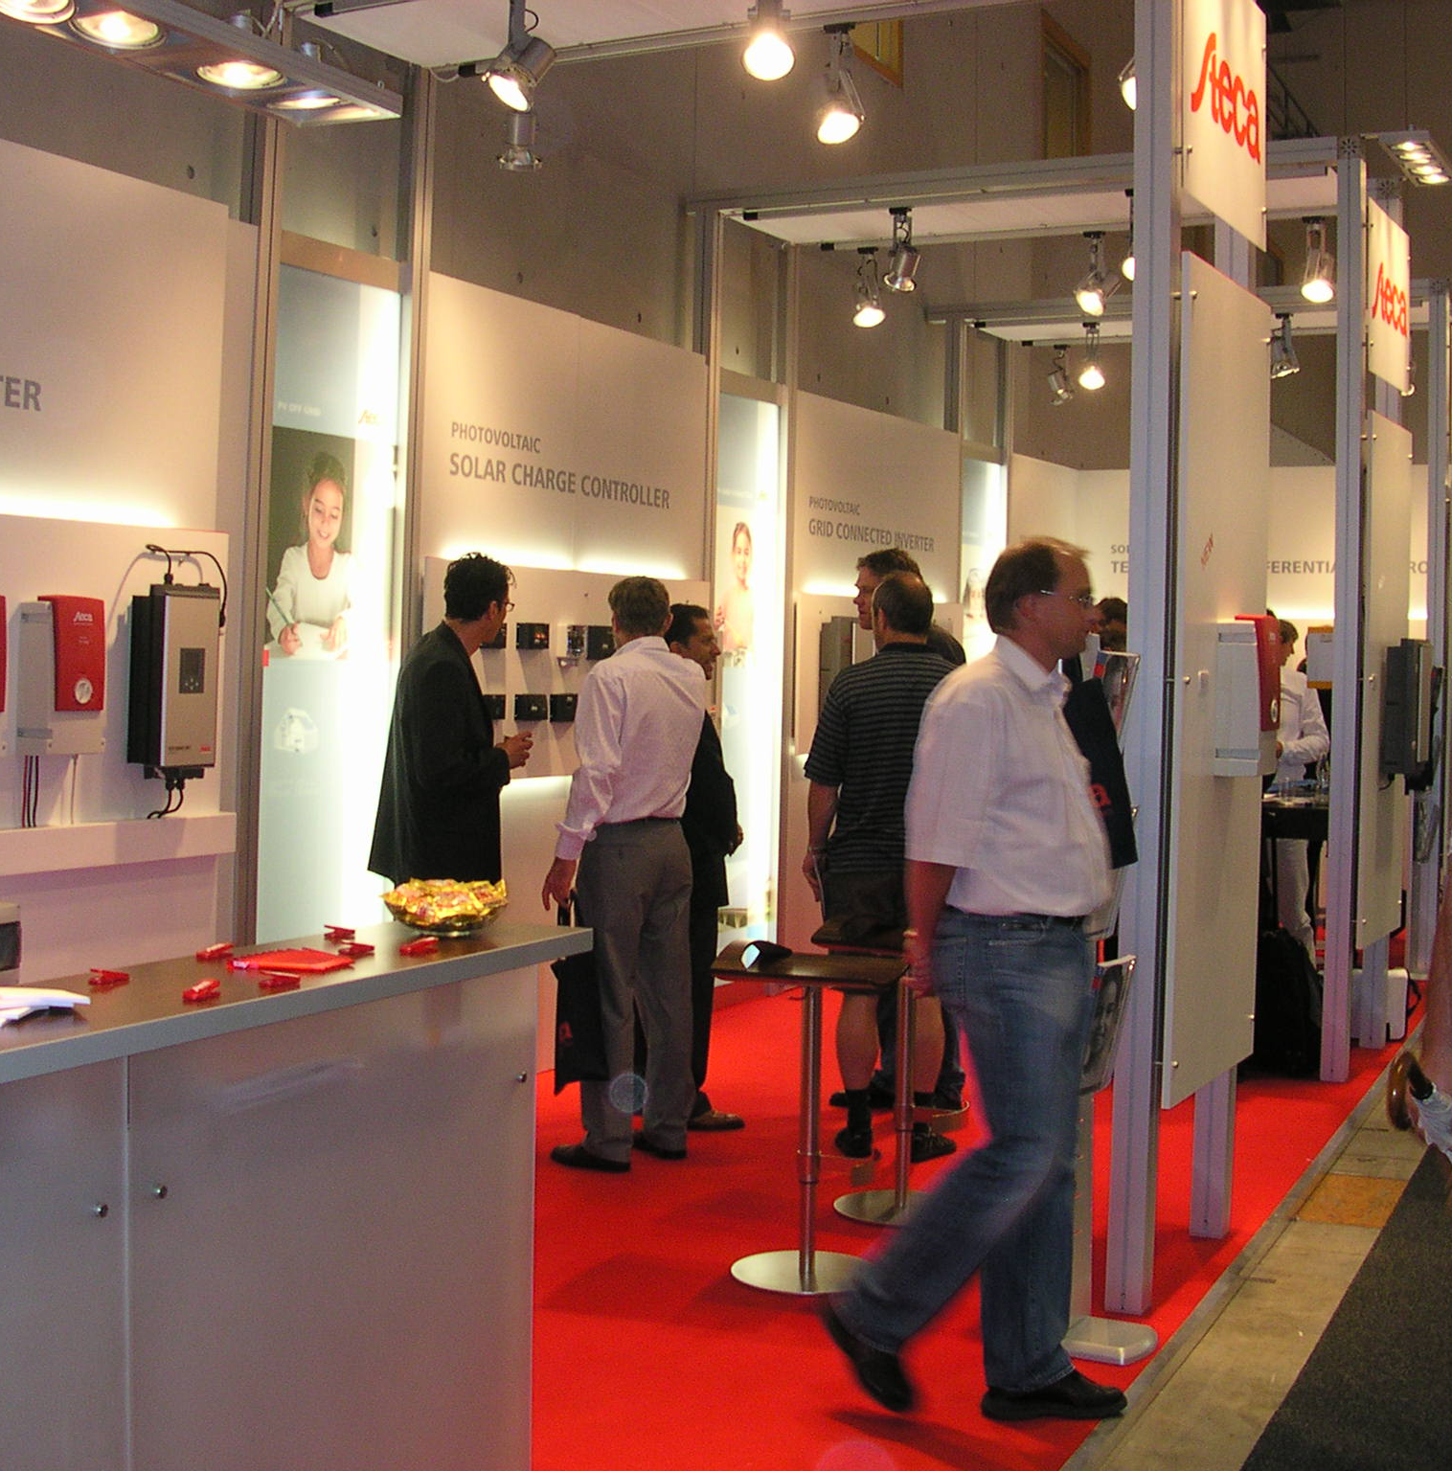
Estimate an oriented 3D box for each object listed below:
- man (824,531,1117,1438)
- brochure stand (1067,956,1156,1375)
[{"bbox_3d":[0.501,0.494,4.254,0.620,1.800,0.520,1,2,3],"label":"man"},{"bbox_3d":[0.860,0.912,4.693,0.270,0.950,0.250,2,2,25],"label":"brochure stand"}]

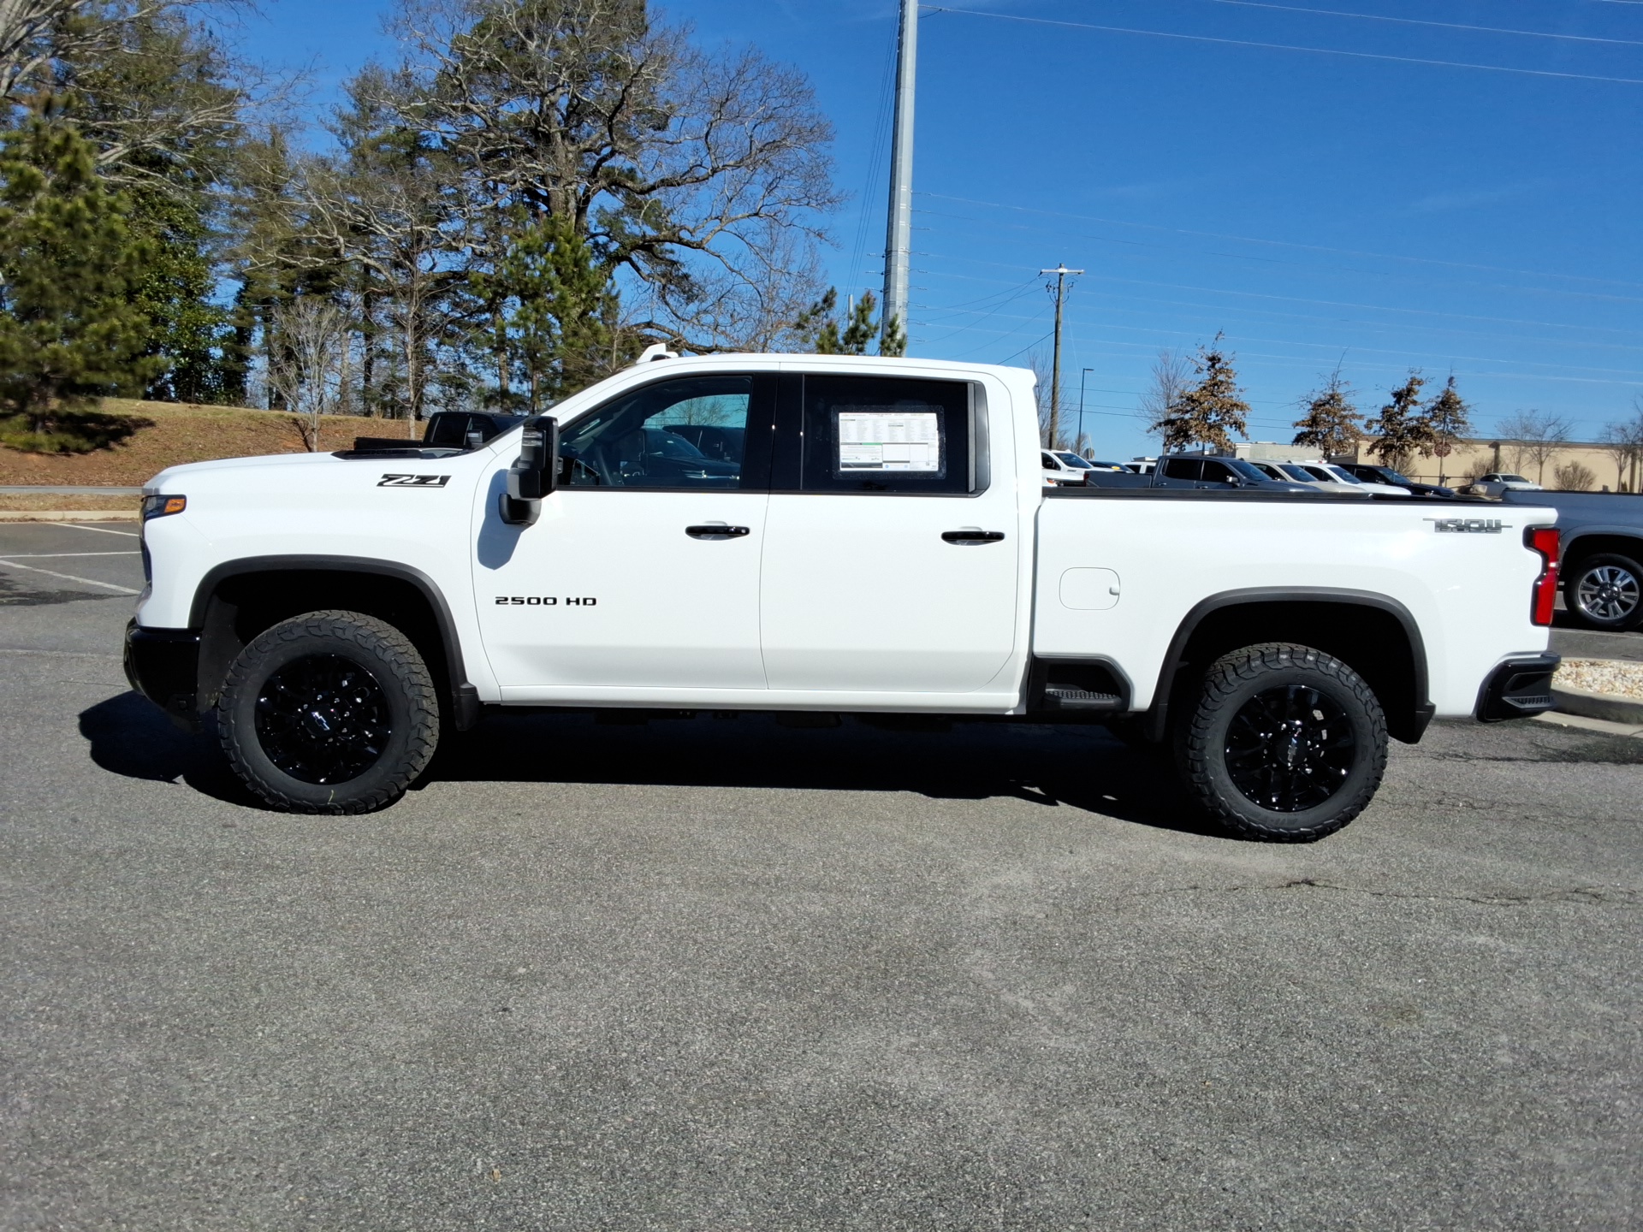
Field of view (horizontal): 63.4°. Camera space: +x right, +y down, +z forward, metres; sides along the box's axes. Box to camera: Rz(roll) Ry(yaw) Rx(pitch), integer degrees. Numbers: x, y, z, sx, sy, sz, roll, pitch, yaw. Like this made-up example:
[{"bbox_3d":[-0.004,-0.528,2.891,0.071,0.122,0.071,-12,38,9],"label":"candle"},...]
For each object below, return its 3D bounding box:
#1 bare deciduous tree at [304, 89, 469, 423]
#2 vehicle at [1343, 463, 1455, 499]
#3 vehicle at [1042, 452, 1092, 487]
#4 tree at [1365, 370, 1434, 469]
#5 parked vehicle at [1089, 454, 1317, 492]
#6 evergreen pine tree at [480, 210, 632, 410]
[{"bbox_3d":[-14.942,-11.998,45.721,5.576,12.387,5.576,0,7,-18],"label":"bare deciduous tree"},{"bbox_3d":[15.732,-3.371,38.302,5.750,1.900,2.030,8,9,42],"label":"vehicle"},{"bbox_3d":[6.736,-4.029,40.519,6.300,2.040,2.080,8,9,40],"label":"vehicle"},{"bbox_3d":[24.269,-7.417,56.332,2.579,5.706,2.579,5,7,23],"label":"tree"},{"bbox_3d":[9.887,-3.121,34.112,5.890,1.930,2.060,8,9,42],"label":"parked vehicle"},{"bbox_3d":[-9.374,-10.304,47.000,5.200,8.130,5.200,2,7,0],"label":"evergreen pine tree"}]

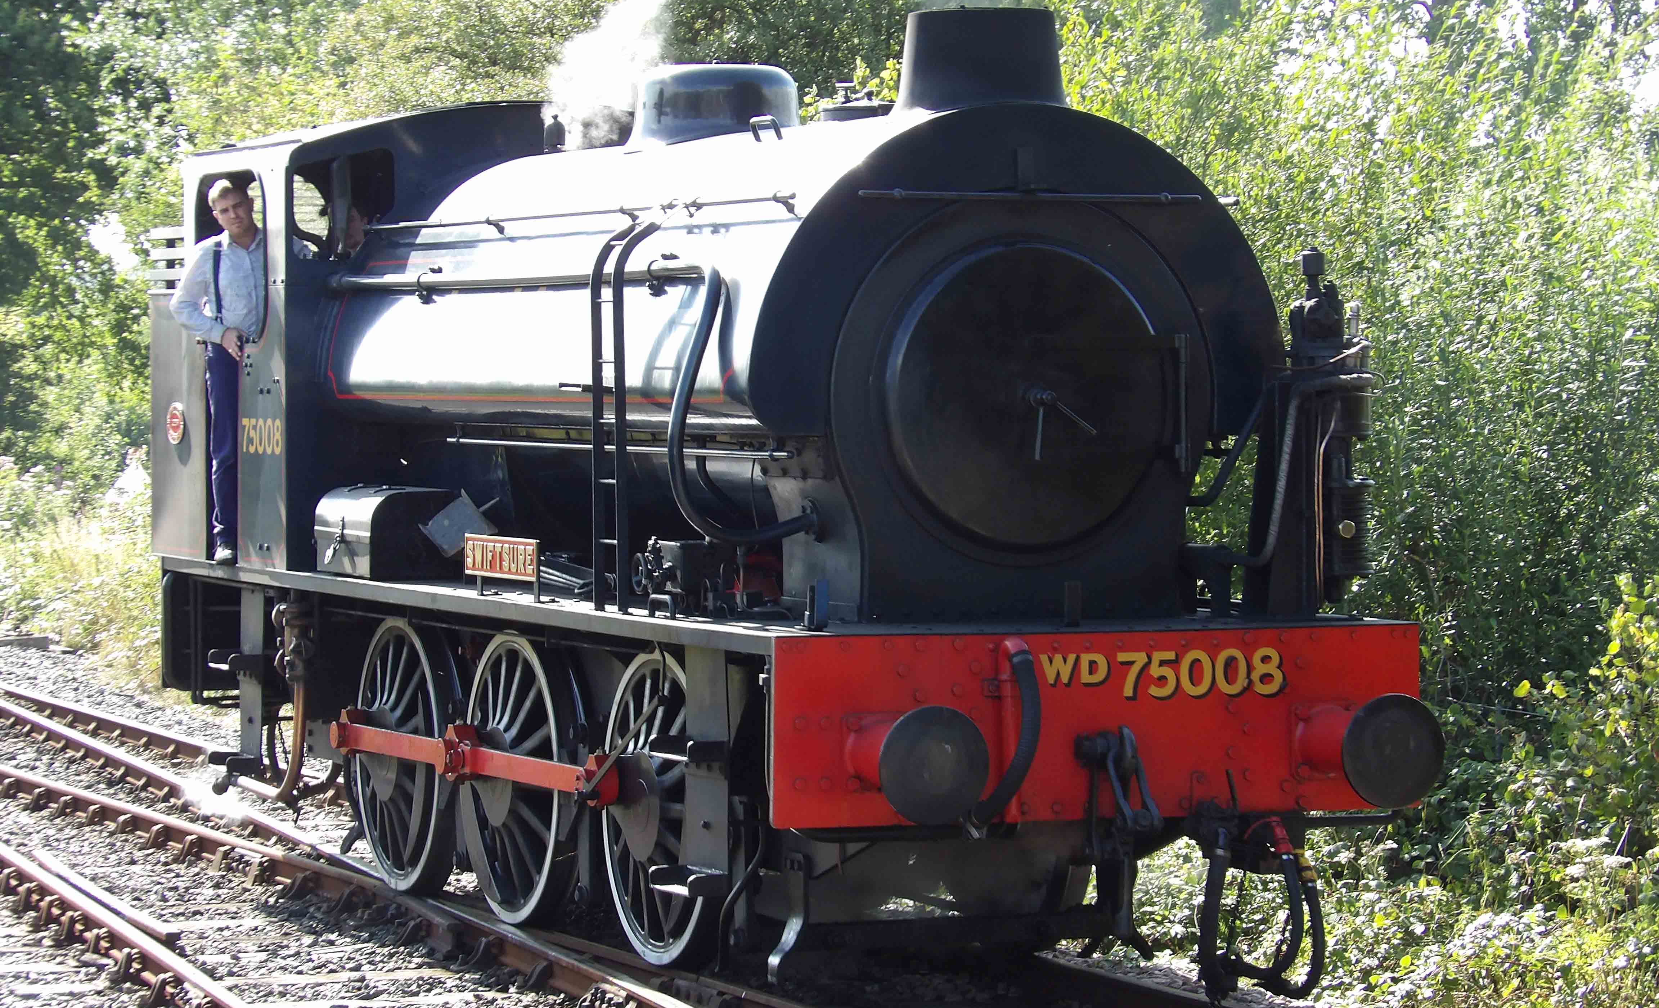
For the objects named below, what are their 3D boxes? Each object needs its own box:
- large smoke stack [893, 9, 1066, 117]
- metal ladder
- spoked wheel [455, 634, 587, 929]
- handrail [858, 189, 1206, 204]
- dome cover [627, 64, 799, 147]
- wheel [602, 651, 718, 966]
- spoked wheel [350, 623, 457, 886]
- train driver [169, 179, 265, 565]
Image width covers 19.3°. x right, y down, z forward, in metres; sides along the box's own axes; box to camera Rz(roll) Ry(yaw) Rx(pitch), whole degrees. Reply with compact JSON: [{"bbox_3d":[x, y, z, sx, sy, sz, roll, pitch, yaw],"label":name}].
[{"bbox_3d":[0.562,-1.641,18.270,0.676,0.412,0.676,0,1,-23],"label":"large smoke stack"},{"bbox_3d":[-0.767,-0.348,18.670,0.235,1.529,0.294,0,1,-23],"label":"metal ladder"},{"bbox_3d":[-1.295,1.158,20.797,0.147,1.284,1.284,0,1,-23],"label":"spoked wheel"},{"bbox_3d":[0.739,-1.131,17.921,1.403,0.044,0.069,0,1,-23],"label":"handrail"},{"bbox_3d":[-0.481,-1.671,20.734,0.735,0.372,0.735,0,1,0],"label":"dome cover"},{"bbox_3d":[-0.624,1.196,19.210,0.147,1.284,1.284,0,1,-23],"label":"wheel"},{"bbox_3d":[-1.904,1.123,22.233,0.147,1.284,1.284,0,1,-23],"label":"spoked wheel"},{"bbox_3d":[-2.871,-0.623,23.324,0.568,1.833,0.392,0,1,-14],"label":"train driver"}]

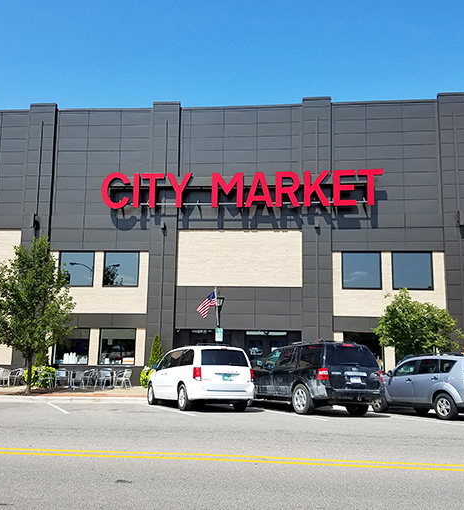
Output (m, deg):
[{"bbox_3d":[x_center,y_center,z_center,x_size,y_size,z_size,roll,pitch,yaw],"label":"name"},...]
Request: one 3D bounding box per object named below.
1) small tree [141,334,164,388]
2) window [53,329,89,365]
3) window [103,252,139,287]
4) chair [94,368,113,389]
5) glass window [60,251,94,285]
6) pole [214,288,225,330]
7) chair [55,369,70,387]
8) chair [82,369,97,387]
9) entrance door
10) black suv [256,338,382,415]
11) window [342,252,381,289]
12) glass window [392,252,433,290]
[{"bbox_3d":[-3.047,4.269,20.657,1.200,2.083,1.150,0,-8,5],"label":"small tree"},{"bbox_3d":[-6.841,3.906,21.713,1.556,1.517,0.120,0,-10,5],"label":"window"},{"bbox_3d":[-4.778,0.625,22.101,1.562,1.551,0.120,0,-10,5],"label":"window"},{"bbox_3d":[-5.092,4.937,20.318,0.560,0.790,0.580,-6,-11,41],"label":"chair"},{"bbox_3d":[-6.815,0.649,22.385,1.584,1.534,0.100,0,-8,5],"label":"glass window"},{"bbox_3d":[-0.479,3.086,18.452,0.400,3.616,0.400,0,-10,5],"label":"pole"},{"bbox_3d":[-6.930,5.027,20.856,0.560,0.790,0.580,1,-8,-4],"label":"chair"},{"bbox_3d":[-5.652,4.925,20.400,0.580,0.750,0.560,2,-8,-7],"label":"chair"},{"bbox_3d":[1.646,4.492,21.889,2.100,2.400,0.150,0,-8,5],"label":"entrance door"},{"bbox_3d":[2.295,3.769,16.007,2.050,1.950,5.250,5,-11,-24],"label":"black suv"},{"bbox_3d":[5.408,0.659,21.213,1.601,1.583,0.120,0,-10,5],"label":"window"},{"bbox_3d":[7.518,0.672,21.246,1.675,1.602,0.100,0,-8,5],"label":"glass window"}]

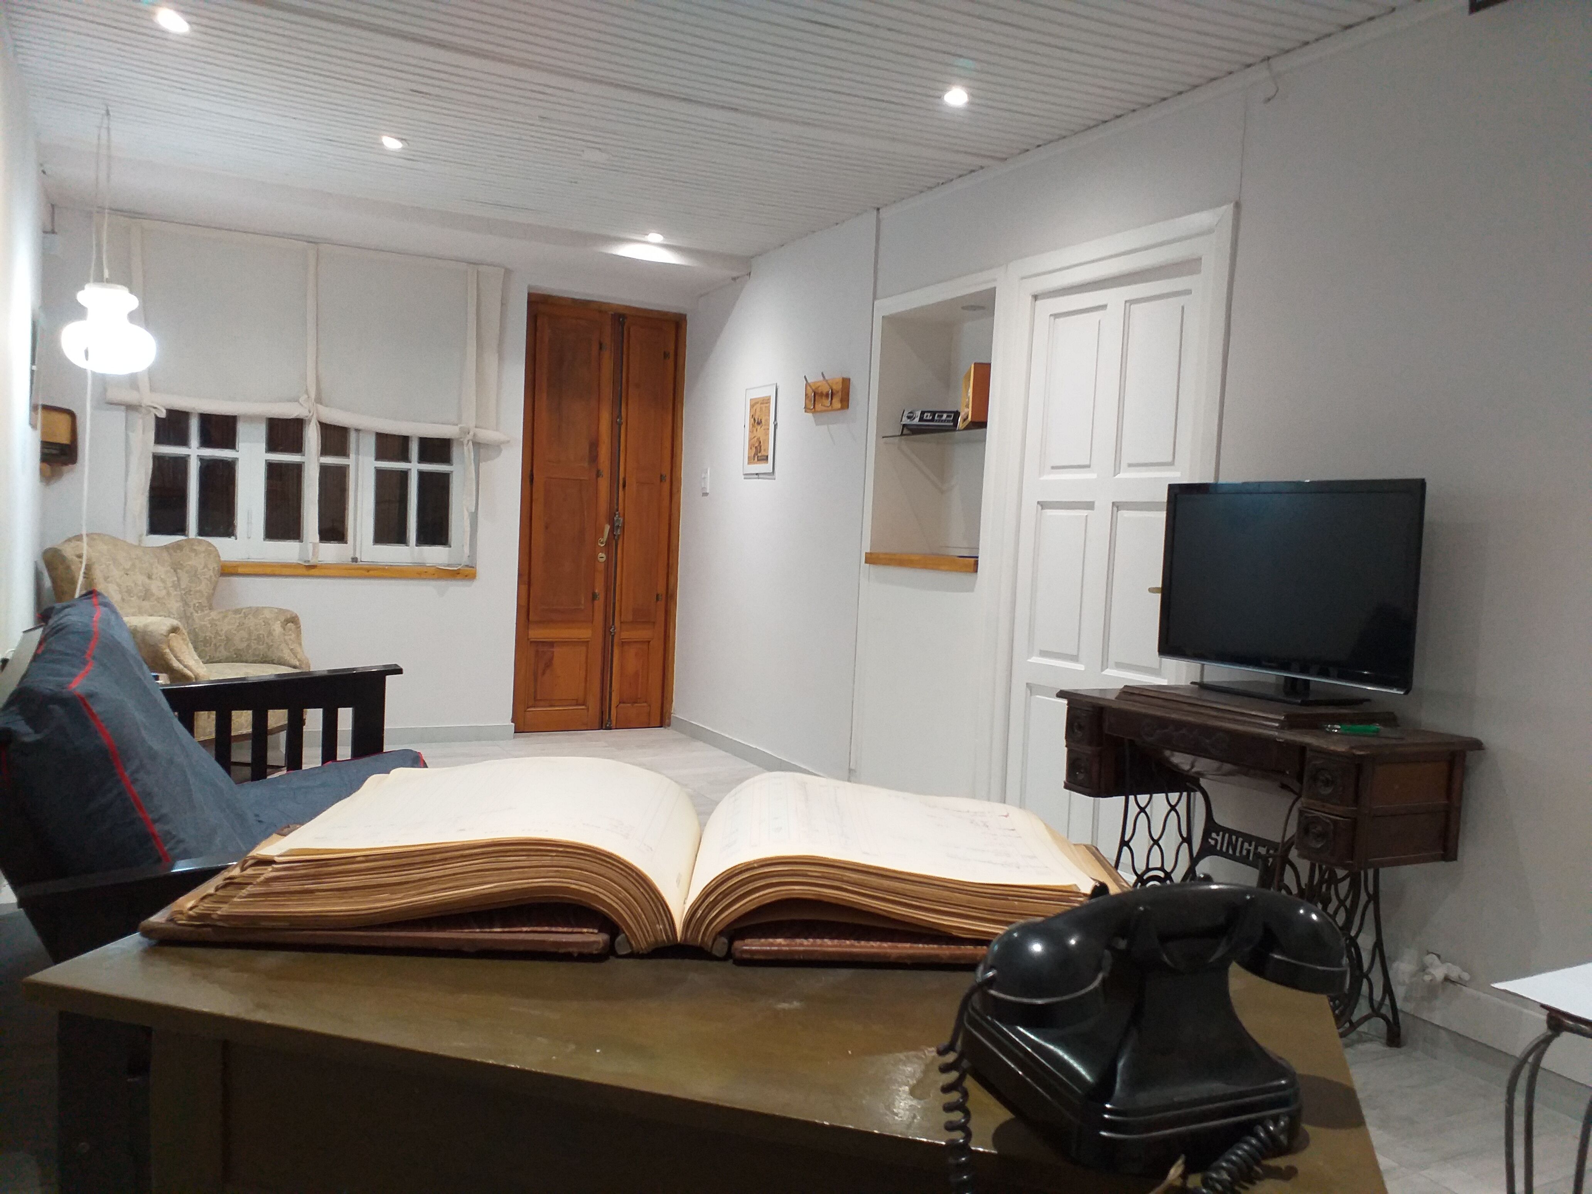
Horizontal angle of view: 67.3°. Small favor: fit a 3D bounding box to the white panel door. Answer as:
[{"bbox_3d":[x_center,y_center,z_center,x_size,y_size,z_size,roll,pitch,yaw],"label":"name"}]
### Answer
[{"bbox_3d":[0.975,-0.007,3.822,0.045,1.944,0.681,0,4,-35],"label":"white panel door"}]

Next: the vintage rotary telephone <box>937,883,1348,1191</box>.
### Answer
[{"bbox_3d":[0.221,0.257,0.778,0.240,0.156,0.165,2,4,-19],"label":"vintage rotary telephone"}]

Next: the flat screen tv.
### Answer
[{"bbox_3d":[1.183,-0.020,2.956,0.210,0.528,0.753,1,4,-29],"label":"flat screen tv"}]

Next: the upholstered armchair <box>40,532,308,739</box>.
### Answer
[{"bbox_3d":[-2.490,0.249,4.810,0.760,1.000,0.720,4,4,25],"label":"upholstered armchair"}]

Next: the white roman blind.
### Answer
[{"bbox_3d":[-2.206,-0.956,5.562,1.736,1.386,0.090,1,4,-26],"label":"white roman blind"}]

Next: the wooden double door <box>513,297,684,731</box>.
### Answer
[{"bbox_3d":[-1.045,-0.420,6.410,0.866,2.277,0.070,1,4,-26],"label":"wooden double door"}]

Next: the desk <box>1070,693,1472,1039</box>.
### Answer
[{"bbox_3d":[1.089,0.644,2.884,0.460,0.778,0.891,1,4,-29],"label":"desk"}]

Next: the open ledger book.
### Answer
[{"bbox_3d":[-0.100,0.250,1.173,0.900,0.097,0.315,3,3,-4],"label":"open ledger book"}]

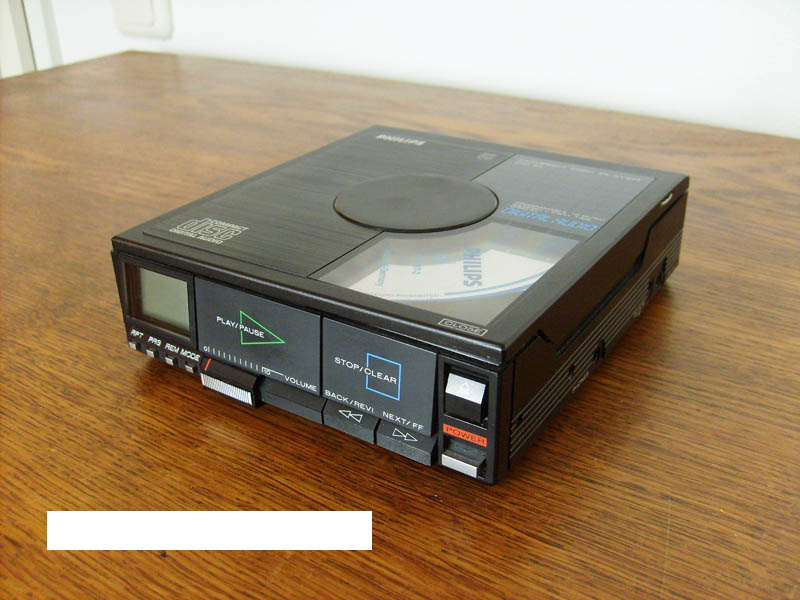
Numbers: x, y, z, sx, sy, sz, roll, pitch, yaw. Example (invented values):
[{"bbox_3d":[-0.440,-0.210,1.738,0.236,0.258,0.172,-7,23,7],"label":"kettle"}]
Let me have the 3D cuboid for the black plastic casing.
[{"bbox_3d":[0.006,-0.014,0.259,0.127,0.036,0.132,15,32,31],"label":"black plastic casing"}]

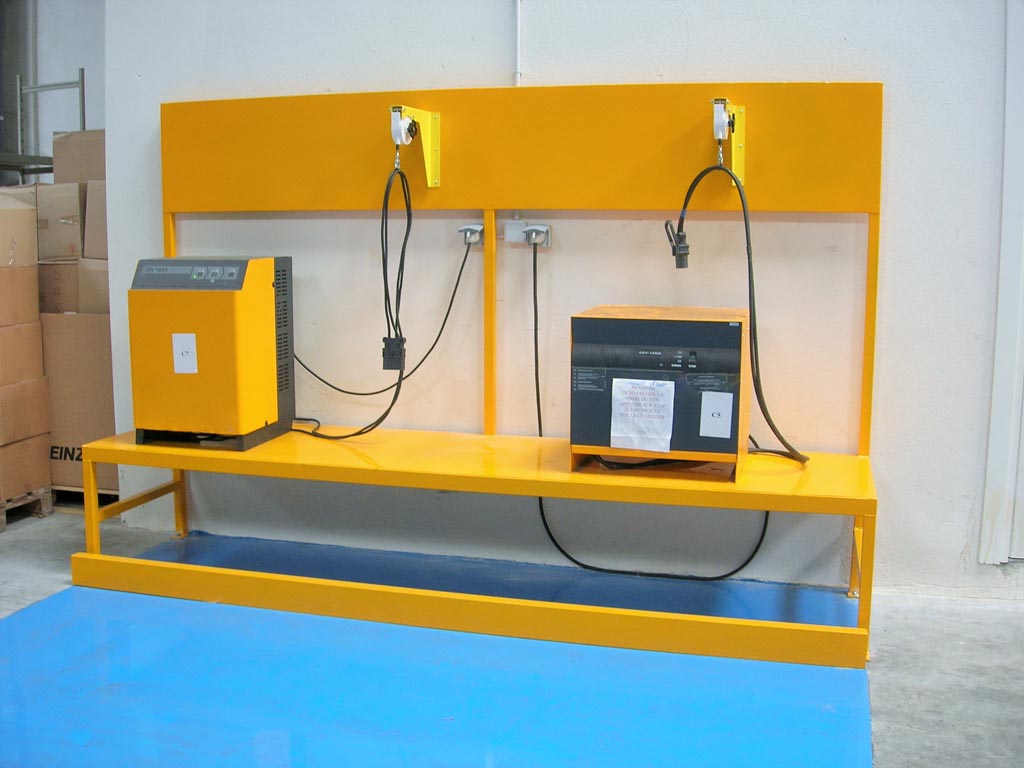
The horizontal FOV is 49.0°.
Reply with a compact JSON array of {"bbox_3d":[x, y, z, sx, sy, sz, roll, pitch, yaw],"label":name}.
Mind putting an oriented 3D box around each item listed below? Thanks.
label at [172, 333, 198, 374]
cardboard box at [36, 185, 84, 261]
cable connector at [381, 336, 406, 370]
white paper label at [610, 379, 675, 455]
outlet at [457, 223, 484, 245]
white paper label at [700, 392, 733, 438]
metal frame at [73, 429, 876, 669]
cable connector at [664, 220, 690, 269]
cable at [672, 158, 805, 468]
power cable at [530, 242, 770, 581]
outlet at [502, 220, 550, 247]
[{"bbox_3d":[-1.243,-0.115,4.276,0.101,0.152,0.004,2,9,15],"label":"label"},{"bbox_3d":[-2.077,-0.783,5.454,0.241,0.360,0.386,2,9,15],"label":"cardboard box"},{"bbox_3d":[-0.452,-0.119,4.361,0.086,0.129,0.046,2,9,15],"label":"cable connector"},{"bbox_3d":[0.447,0.109,3.871,0.213,0.243,0.006,2,9,15],"label":"white paper label"},{"bbox_3d":[-0.161,-0.594,4.479,0.085,0.085,0.098,2,9,15],"label":"outlet"},{"bbox_3d":[0.684,0.104,3.763,0.102,0.152,0.004,2,9,15],"label":"white paper label"},{"bbox_3d":[-0.182,0.528,4.275,2.951,0.539,0.720,2,9,15],"label":"metal frame"},{"bbox_3d":[0.585,-0.493,3.973,0.078,0.161,0.065,2,9,15],"label":"cable connector"},{"bbox_3d":[0.820,-0.254,4.069,0.465,1.048,0.282,2,9,15],"label":"cable"},{"bbox_3d":[0.527,0.109,4.407,0.917,1.302,0.098,2,9,15],"label":"power cable"},{"bbox_3d":[0.055,-0.603,4.511,0.183,0.102,0.091,2,9,15],"label":"outlet"}]

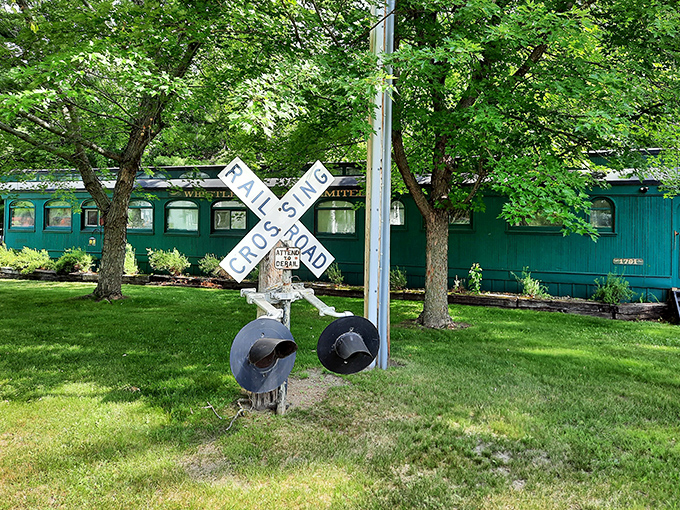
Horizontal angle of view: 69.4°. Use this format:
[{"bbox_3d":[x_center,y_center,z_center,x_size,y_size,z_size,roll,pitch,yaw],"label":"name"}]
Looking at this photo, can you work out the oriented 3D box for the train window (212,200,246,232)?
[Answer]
[{"bbox_3d":[-3.036,-1.046,13.537,1.137,0.906,0.120,2,2,19],"label":"train window"}]

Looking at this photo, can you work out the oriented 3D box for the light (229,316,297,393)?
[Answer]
[{"bbox_3d":[-0.496,0.707,3.420,0.530,0.530,0.350,0,-3,-37],"label":"light"}]

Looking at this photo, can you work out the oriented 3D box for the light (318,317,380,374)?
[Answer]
[{"bbox_3d":[0.088,0.765,3.998,0.530,0.530,0.350,1,13,-11],"label":"light"}]

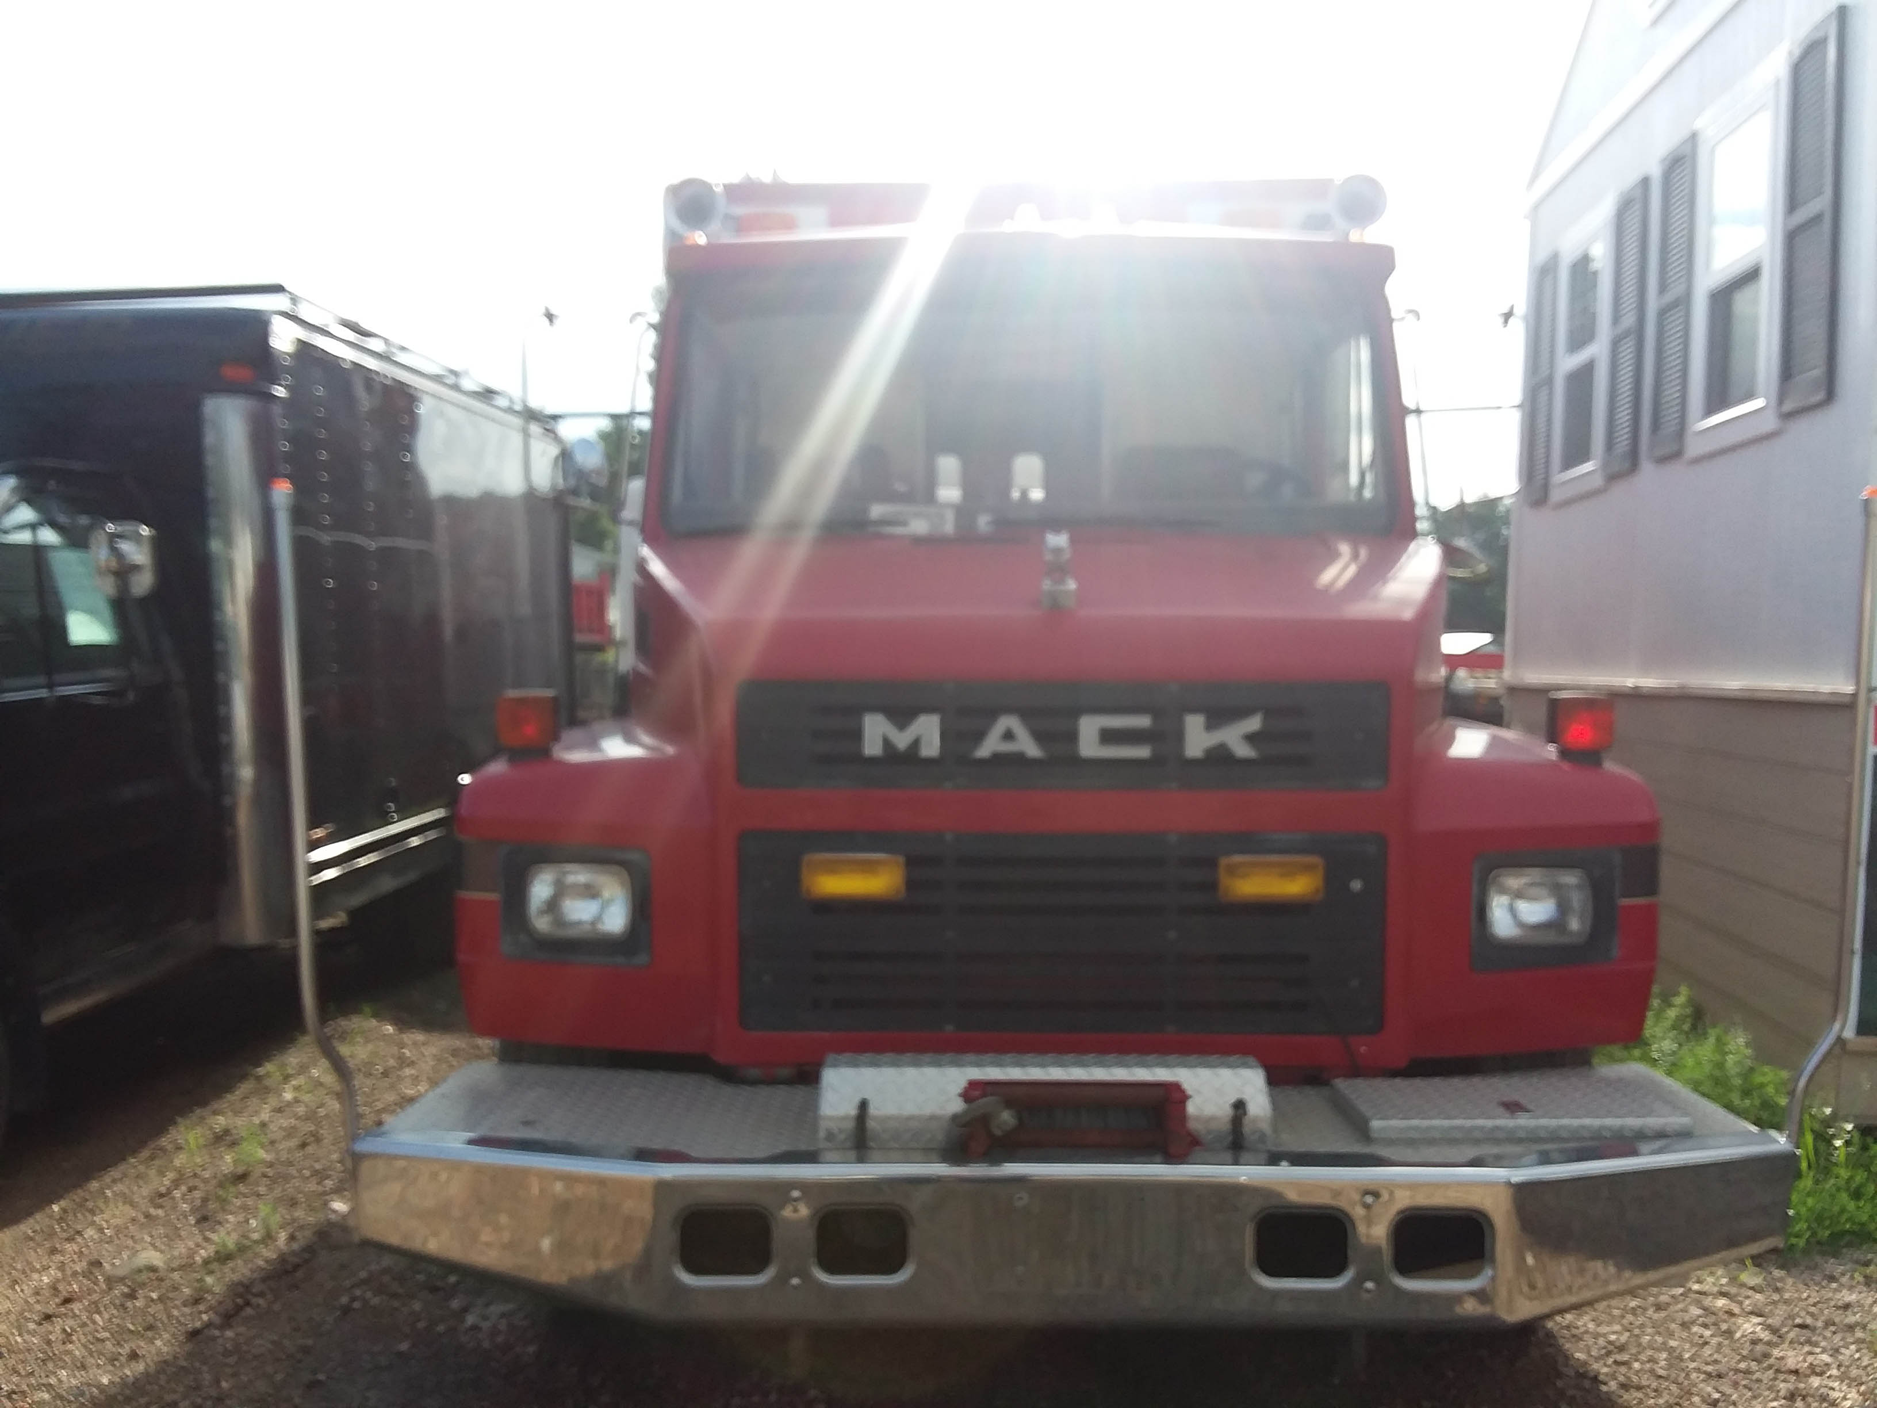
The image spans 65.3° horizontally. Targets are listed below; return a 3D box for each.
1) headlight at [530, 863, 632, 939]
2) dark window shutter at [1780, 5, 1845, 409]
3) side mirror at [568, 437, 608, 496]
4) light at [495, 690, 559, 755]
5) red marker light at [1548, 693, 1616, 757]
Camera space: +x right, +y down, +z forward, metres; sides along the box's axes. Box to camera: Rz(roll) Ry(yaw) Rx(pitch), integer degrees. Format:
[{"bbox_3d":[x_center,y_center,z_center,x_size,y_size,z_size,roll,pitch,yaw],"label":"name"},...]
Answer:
[{"bbox_3d":[-0.679,0.373,2.780,0.195,0.140,0.075,0,3,5],"label":"headlight"},{"bbox_3d":[3.054,-1.715,5.120,0.035,1.310,0.370,0,3,6],"label":"dark window shutter"},{"bbox_3d":[-0.982,-0.665,4.100,0.110,0.160,0.080,1,3,17],"label":"side mirror"},{"bbox_3d":[-0.784,0.036,2.818,0.115,0.122,0.070,1,2,0],"label":"light"},{"bbox_3d":[1.307,0.045,2.980,0.107,0.128,0.070,0,3,2],"label":"red marker light"}]

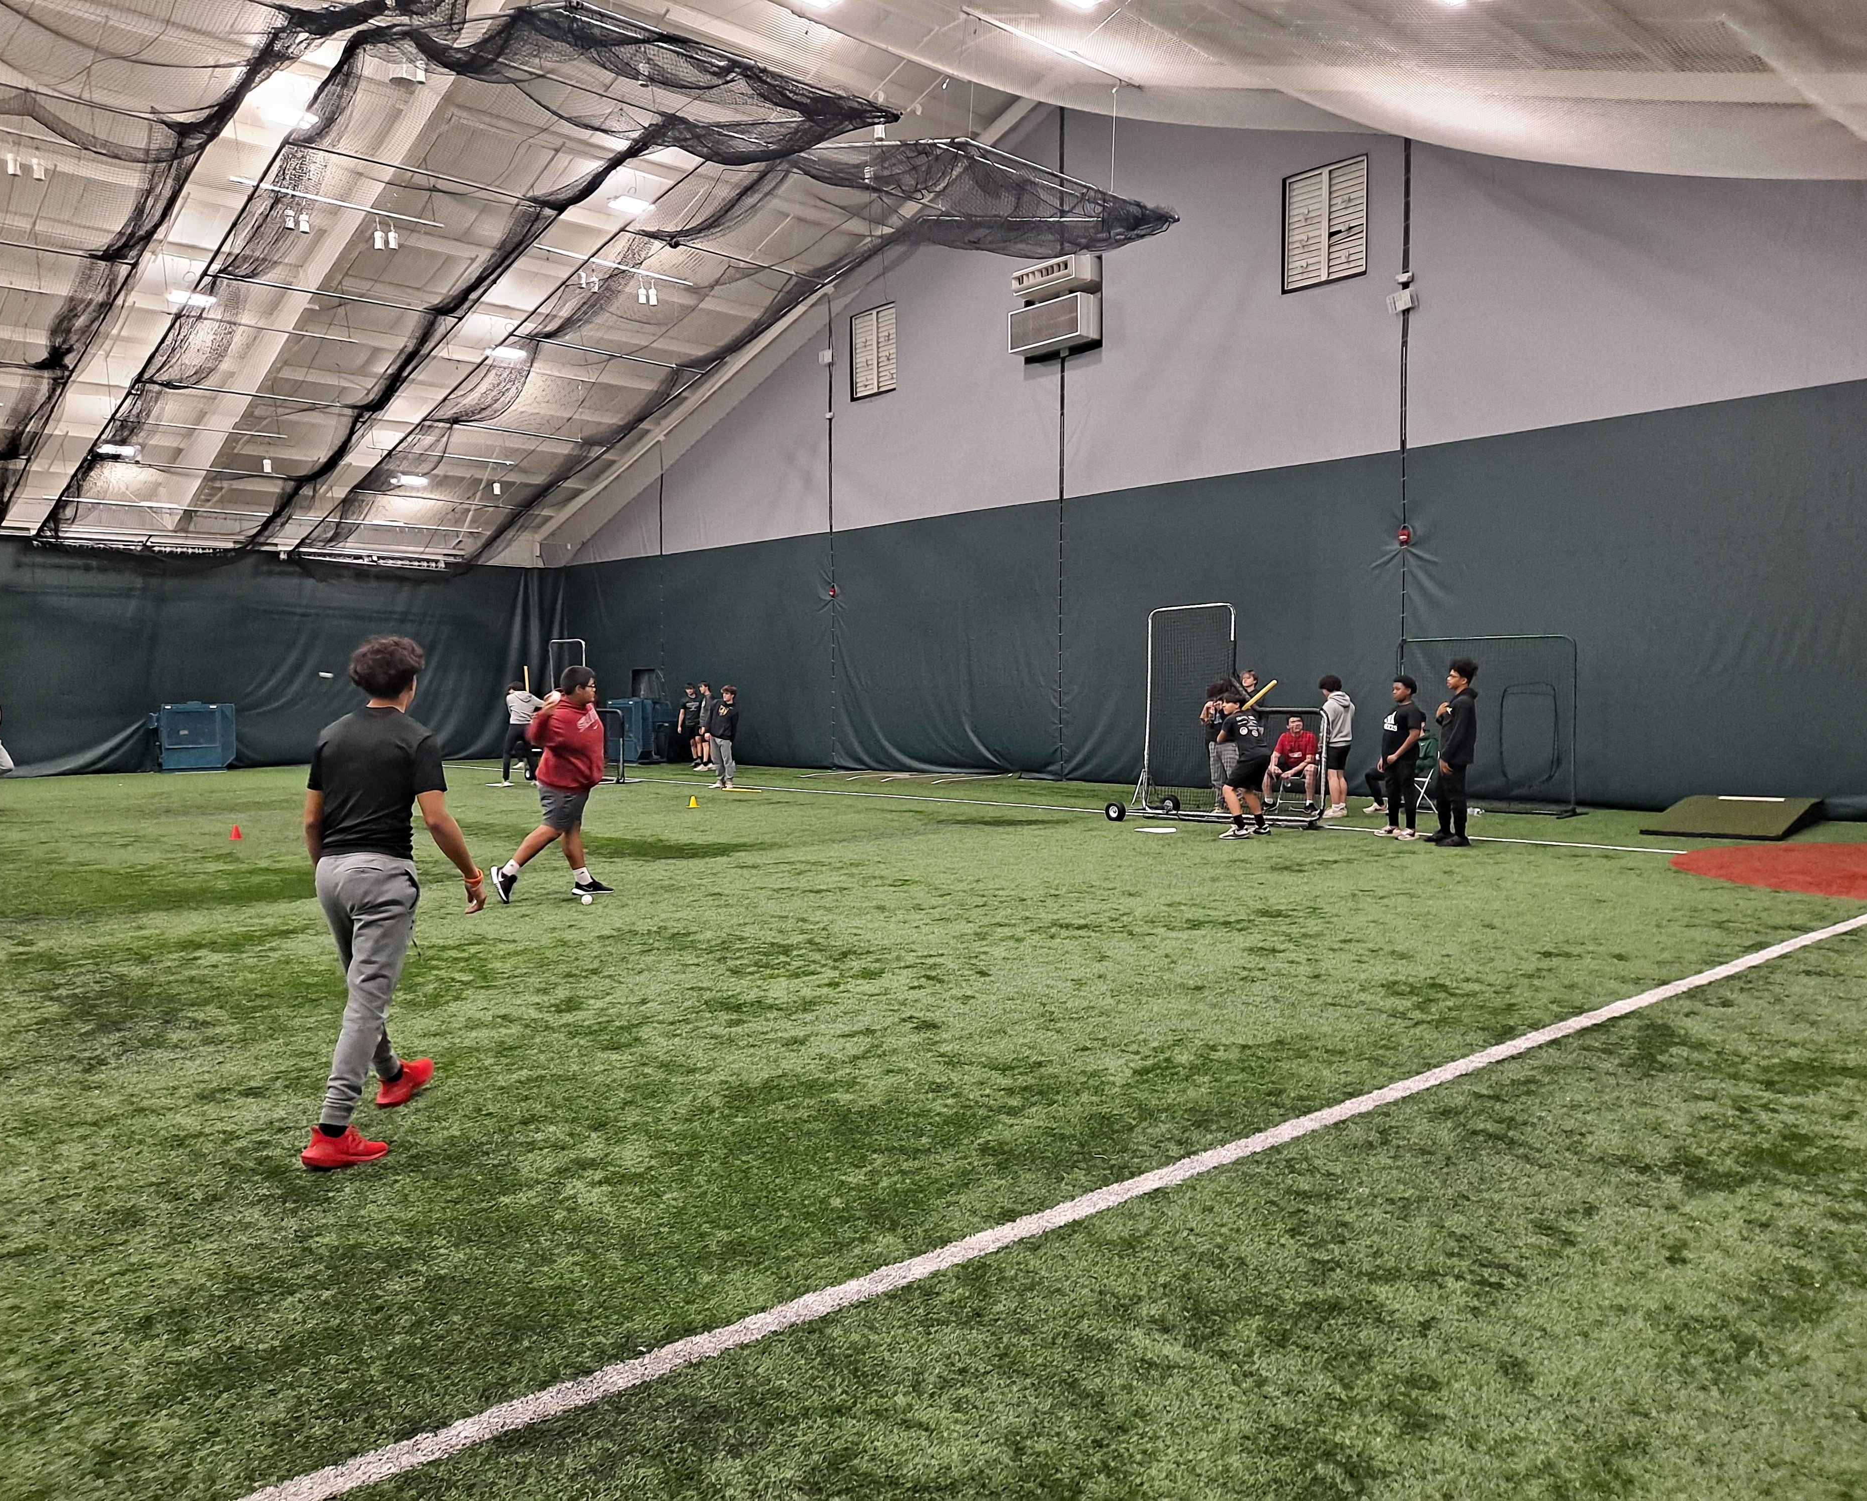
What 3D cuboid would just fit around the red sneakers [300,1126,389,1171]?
[{"bbox_3d":[-1.859,1.239,4.578,0.105,0.120,0.280,1,3,42],"label":"red sneakers"}]

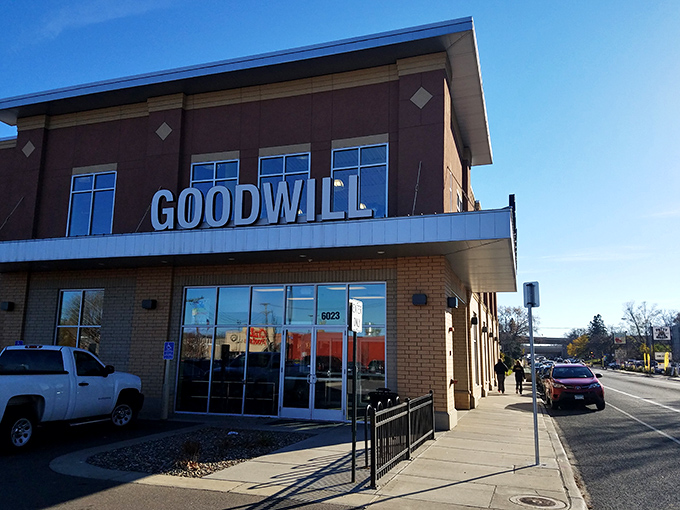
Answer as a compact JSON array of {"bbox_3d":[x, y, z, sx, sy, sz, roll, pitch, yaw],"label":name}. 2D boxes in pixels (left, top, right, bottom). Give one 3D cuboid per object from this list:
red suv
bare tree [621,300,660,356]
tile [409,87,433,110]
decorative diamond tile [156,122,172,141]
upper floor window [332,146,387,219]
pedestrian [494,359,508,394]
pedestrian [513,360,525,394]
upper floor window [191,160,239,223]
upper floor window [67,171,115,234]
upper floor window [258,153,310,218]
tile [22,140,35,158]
[{"bbox_3d":[9.482,5.250,20.736,1.850,1.670,4.570,-3,-11,20],"label":"red suv"},{"bbox_3d":[52.957,13.129,90.000,5.800,10.000,5.800,-3,-11,20],"label":"bare tree"},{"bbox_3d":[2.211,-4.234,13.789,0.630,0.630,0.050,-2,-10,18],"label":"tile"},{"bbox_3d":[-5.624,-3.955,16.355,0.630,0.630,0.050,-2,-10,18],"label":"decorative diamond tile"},{"bbox_3d":[0.547,-1.946,14.165,1.650,2.200,0.120,-2,-10,18],"label":"upper floor window"},{"bbox_3d":[8.073,6.074,25.530,0.580,1.680,0.400,-3,-11,20],"label":"pedestrian"},{"bbox_3d":[8.923,6.127,25.459,0.520,1.600,0.400,-3,-11,20],"label":"pedestrian"},{"bbox_3d":[-3.880,-1.789,15.615,1.670,2.200,0.120,-2,-10,18],"label":"upper floor window"},{"bbox_3d":[-8.301,-1.661,17.068,1.850,2.200,0.120,-2,-10,18],"label":"upper floor window"},{"bbox_3d":[-1.656,-1.865,14.886,1.660,2.200,0.120,-2,-10,18],"label":"upper floor window"},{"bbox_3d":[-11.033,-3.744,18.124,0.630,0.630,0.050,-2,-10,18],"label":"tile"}]

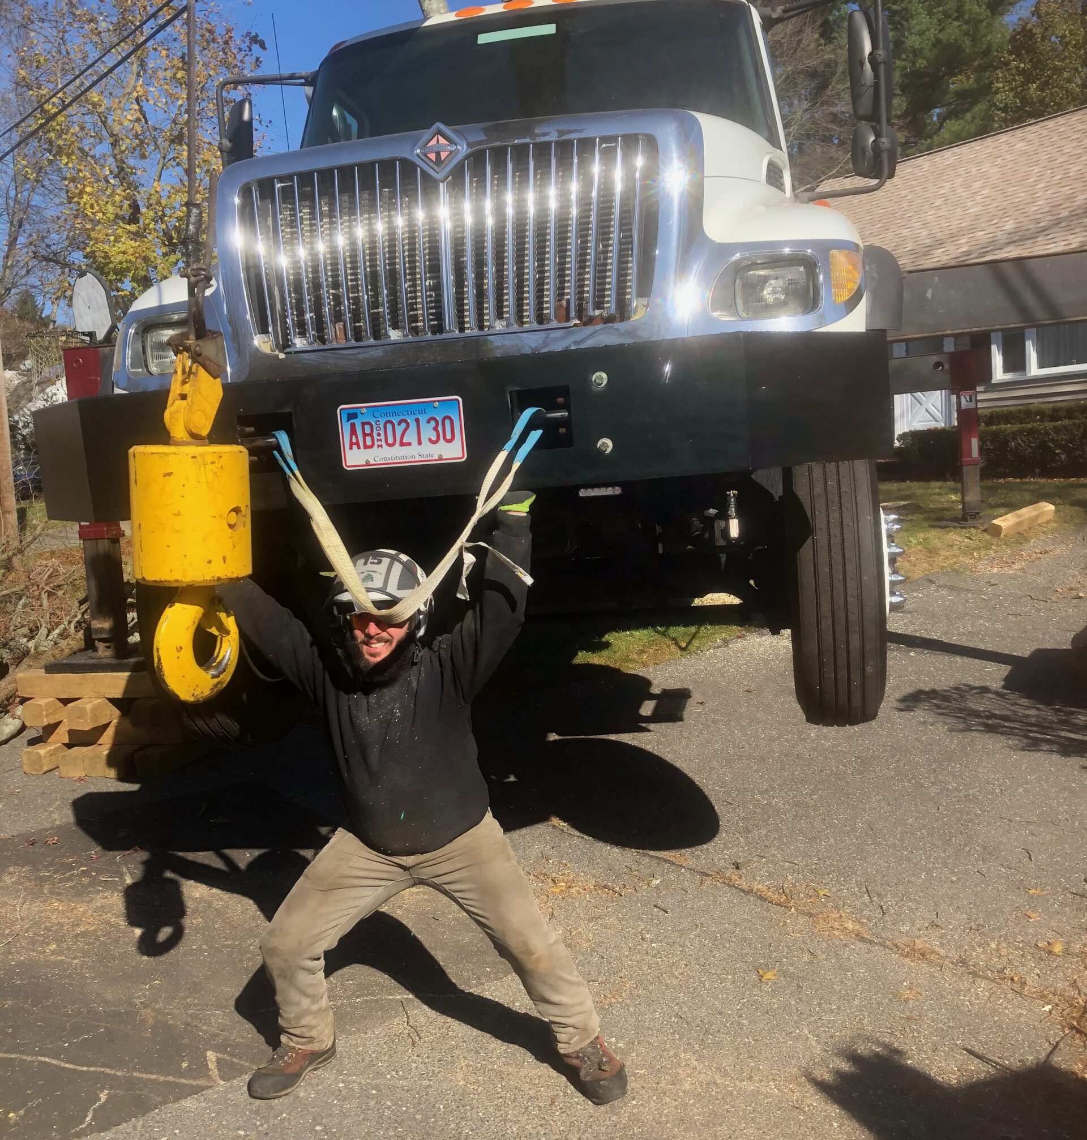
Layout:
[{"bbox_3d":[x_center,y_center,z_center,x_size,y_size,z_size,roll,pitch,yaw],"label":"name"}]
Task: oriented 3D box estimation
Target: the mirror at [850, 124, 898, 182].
[{"bbox_3d":[1.398,-1.764,4.950,0.190,0.215,0.100,-5,4,-14],"label":"mirror"}]

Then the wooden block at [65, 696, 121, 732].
[{"bbox_3d":[-2.537,0.783,7.042,0.140,0.140,0.900,-3,4,10],"label":"wooden block"}]

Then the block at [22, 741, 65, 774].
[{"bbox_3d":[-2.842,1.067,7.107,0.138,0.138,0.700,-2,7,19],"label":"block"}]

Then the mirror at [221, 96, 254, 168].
[{"bbox_3d":[-1.197,-1.659,4.600,0.180,0.390,0.100,1,9,41],"label":"mirror"}]

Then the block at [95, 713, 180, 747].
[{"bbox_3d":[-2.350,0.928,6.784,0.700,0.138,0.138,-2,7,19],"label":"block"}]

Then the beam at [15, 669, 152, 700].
[{"bbox_3d":[-2.621,0.655,6.837,0.930,0.140,0.140,-3,4,14],"label":"beam"}]

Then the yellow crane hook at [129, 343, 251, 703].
[{"bbox_3d":[-0.674,-0.083,2.240,0.225,0.685,0.225,-4,7,-21],"label":"yellow crane hook"}]

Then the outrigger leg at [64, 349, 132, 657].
[{"bbox_3d":[-2.698,-0.408,7.100,0.210,1.850,0.190,-3,4,10],"label":"outrigger leg"}]

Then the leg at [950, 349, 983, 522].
[{"bbox_3d":[4.009,-1.276,11.100,0.230,1.620,0.200,-3,4,10],"label":"leg"}]

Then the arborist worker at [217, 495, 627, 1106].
[{"bbox_3d":[-0.317,0.587,3.000,0.950,1.540,0.550,-4,7,6],"label":"arborist worker"}]

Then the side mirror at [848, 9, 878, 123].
[{"bbox_3d":[1.382,-2.123,4.950,0.185,0.450,0.095,-5,4,-14],"label":"side mirror"}]

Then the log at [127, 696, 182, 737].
[{"bbox_3d":[-2.166,0.777,6.992,0.140,0.140,0.900,-3,4,10],"label":"log"}]

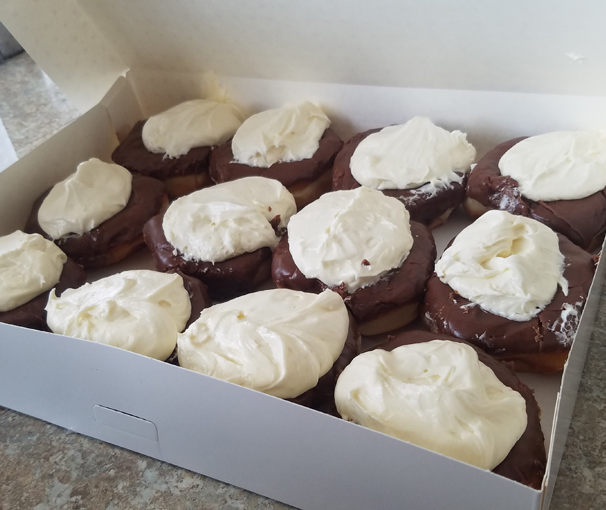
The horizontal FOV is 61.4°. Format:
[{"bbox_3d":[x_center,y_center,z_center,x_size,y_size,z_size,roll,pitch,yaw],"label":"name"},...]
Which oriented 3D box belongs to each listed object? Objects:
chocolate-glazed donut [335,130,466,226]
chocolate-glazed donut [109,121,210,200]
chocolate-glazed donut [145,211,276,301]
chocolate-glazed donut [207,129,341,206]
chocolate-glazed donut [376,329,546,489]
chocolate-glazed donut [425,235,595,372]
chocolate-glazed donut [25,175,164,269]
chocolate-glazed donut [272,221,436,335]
[{"bbox_3d":[0.068,-0.057,0.366,0.095,0.036,0.095,10,44,19],"label":"chocolate-glazed donut"},{"bbox_3d":[-0.112,-0.082,0.422,0.091,0.036,0.091,10,44,19],"label":"chocolate-glazed donut"},{"bbox_3d":[-0.061,-0.008,0.331,0.085,0.036,0.085,10,44,19],"label":"chocolate-glazed donut"},{"bbox_3d":[-0.021,-0.071,0.396,0.100,0.036,0.100,10,44,19],"label":"chocolate-glazed donut"},{"bbox_3d":[0.054,0.072,0.222,0.093,0.036,0.093,10,44,19],"label":"chocolate-glazed donut"},{"bbox_3d":[0.108,0.021,0.271,0.087,0.036,0.087,10,44,19],"label":"chocolate-glazed donut"},{"bbox_3d":[-0.147,-0.028,0.367,0.096,0.036,0.096,10,44,19],"label":"chocolate-glazed donut"},{"bbox_3d":[0.029,0.005,0.301,0.095,0.036,0.095,10,44,19],"label":"chocolate-glazed donut"}]

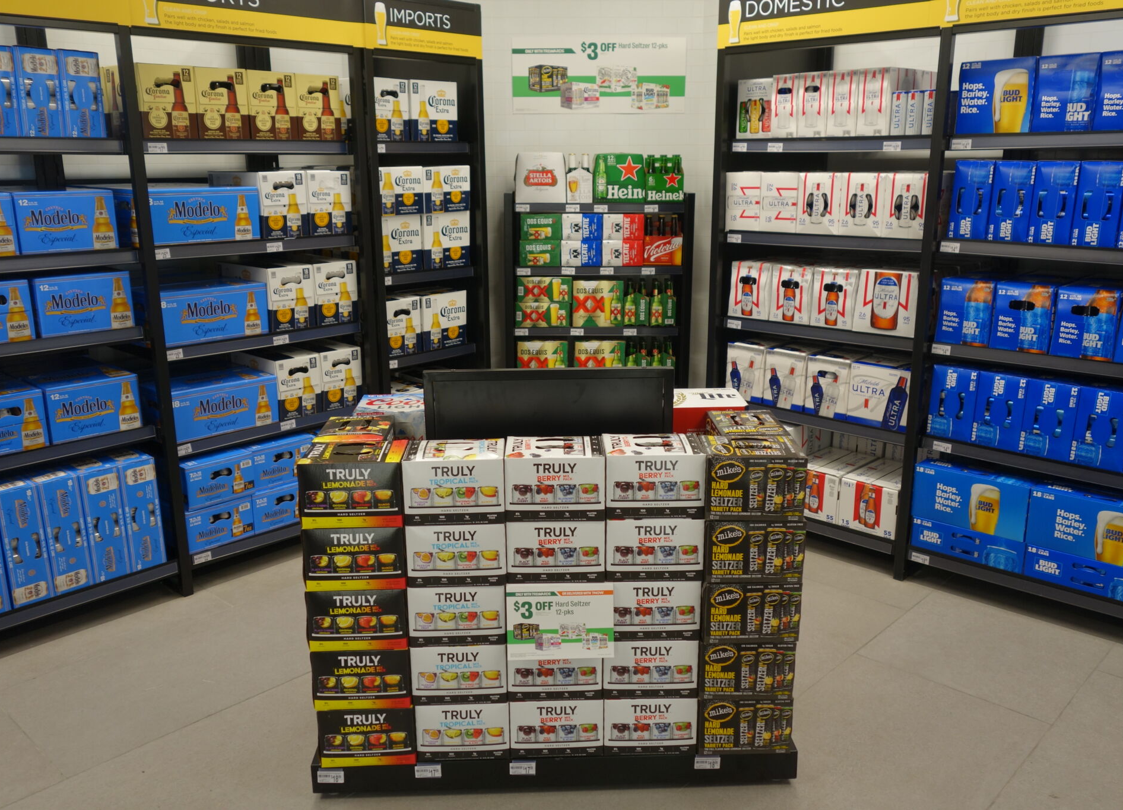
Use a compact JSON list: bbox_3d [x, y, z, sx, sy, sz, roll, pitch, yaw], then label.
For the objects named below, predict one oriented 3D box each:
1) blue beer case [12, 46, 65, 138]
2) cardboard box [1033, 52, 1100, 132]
[{"bbox_3d":[-1.704,-0.993,3.024,0.200,0.266,0.126,13,19,41],"label":"blue beer case"},{"bbox_3d":[1.690,-1.015,3.099,0.181,0.234,0.243,13,20,42],"label":"cardboard box"}]

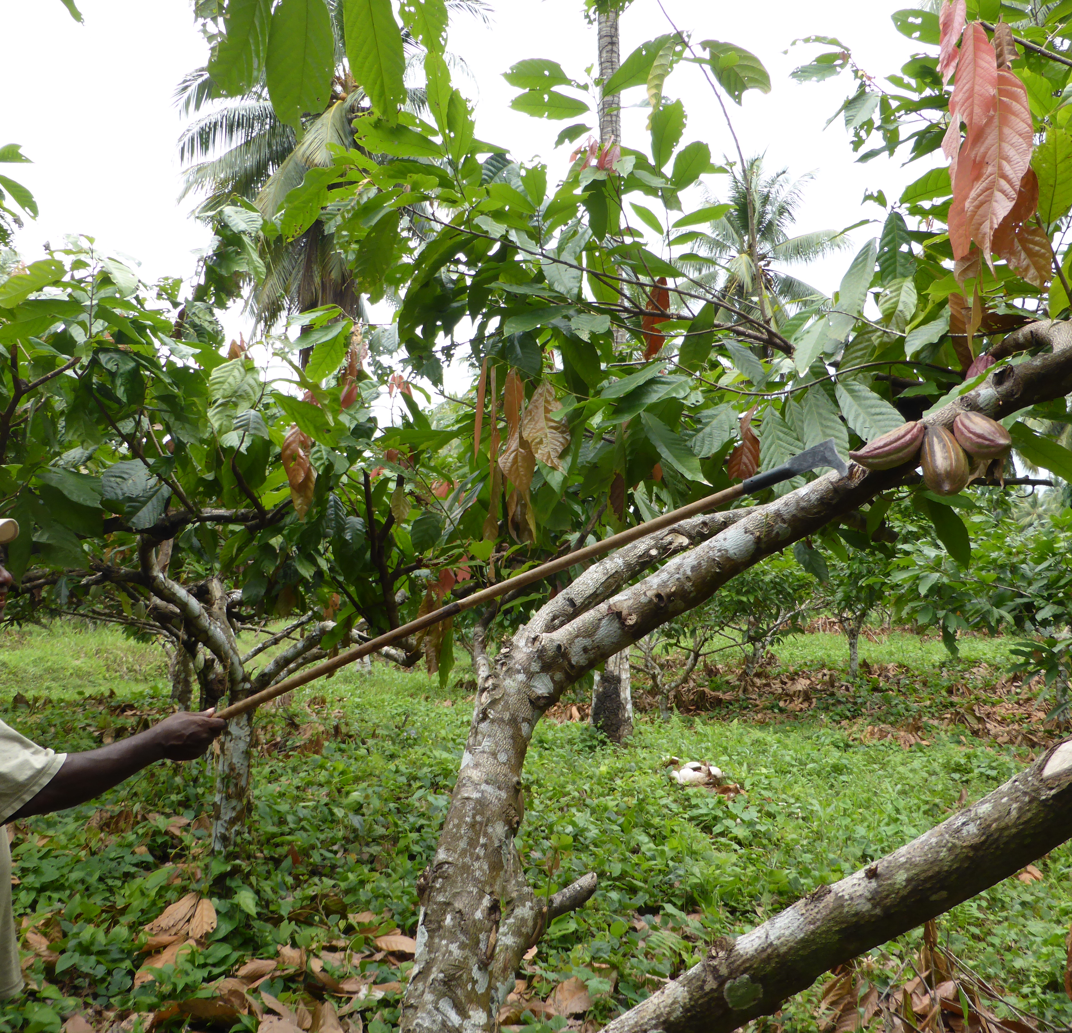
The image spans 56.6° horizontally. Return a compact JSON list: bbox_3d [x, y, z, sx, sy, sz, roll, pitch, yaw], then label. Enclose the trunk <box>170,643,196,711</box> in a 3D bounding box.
[{"bbox_3d":[-2.772,1.270,7.800,0.170,0.570,0.170,0,-1,0],"label":"trunk"}]

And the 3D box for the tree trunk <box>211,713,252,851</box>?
[{"bbox_3d":[-1.436,1.253,4.700,0.165,0.680,0.165,5,0,0],"label":"tree trunk"}]

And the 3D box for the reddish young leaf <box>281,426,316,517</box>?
[{"bbox_3d":[-0.885,-0.170,3.700,0.125,0.340,0.070,0,-1,0],"label":"reddish young leaf"}]

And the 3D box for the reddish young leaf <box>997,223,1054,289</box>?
[{"bbox_3d":[0.871,-0.473,1.780,0.115,0.130,0.060,0,-1,17],"label":"reddish young leaf"}]

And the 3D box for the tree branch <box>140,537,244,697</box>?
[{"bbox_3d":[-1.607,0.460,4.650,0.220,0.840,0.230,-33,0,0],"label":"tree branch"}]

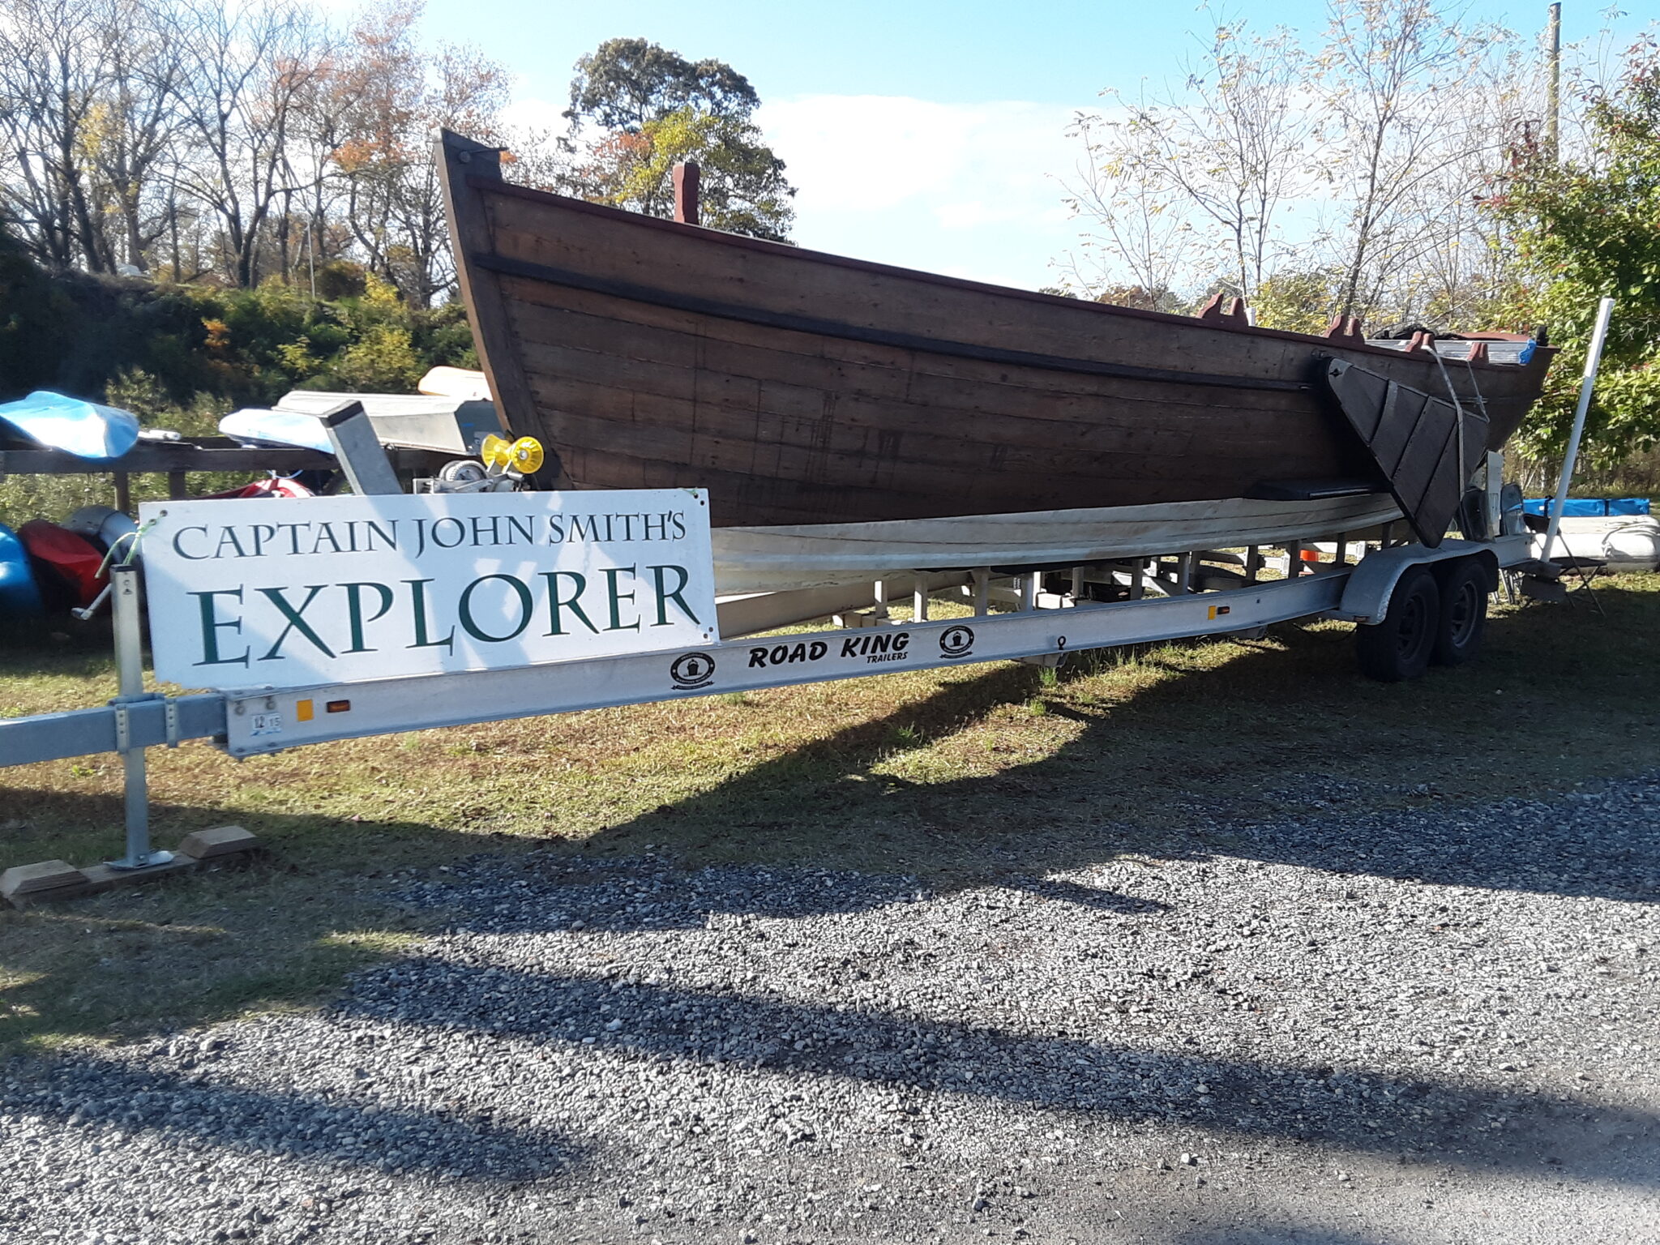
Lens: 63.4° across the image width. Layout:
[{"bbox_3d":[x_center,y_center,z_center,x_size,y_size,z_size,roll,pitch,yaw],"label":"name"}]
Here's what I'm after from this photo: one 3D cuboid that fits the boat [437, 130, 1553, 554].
[{"bbox_3d":[1.859,-1.287,7.716,8.800,1.758,2.300,-9,12,-43],"label":"boat"}]

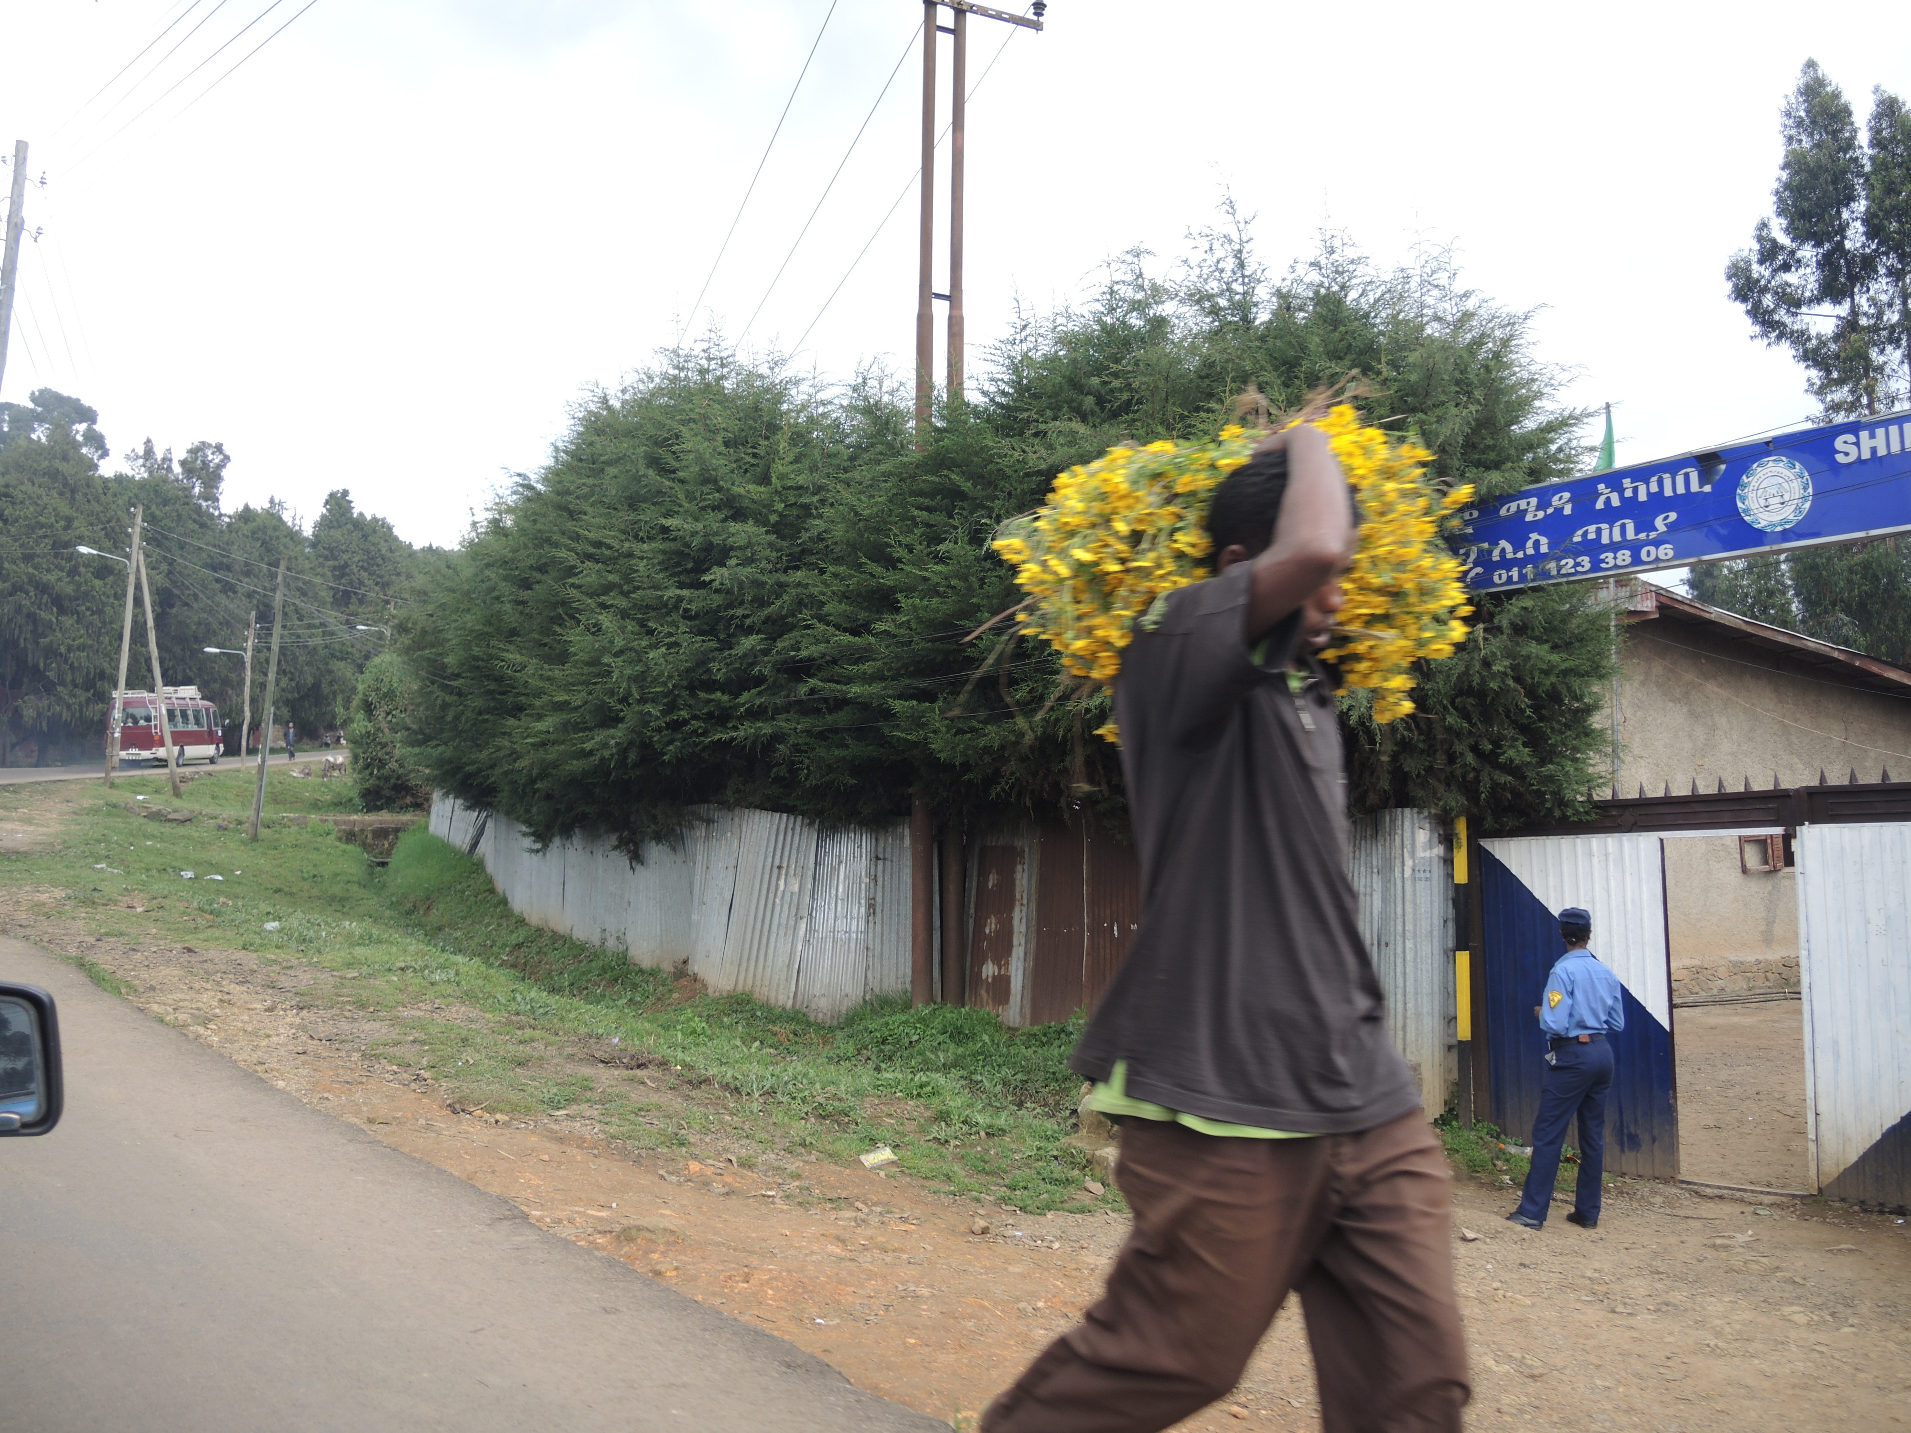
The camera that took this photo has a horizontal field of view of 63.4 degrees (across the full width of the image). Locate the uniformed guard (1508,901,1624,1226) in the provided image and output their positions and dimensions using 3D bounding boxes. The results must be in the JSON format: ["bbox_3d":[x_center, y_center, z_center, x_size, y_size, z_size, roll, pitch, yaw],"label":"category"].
[{"bbox_3d":[3.268,1.860,8.287,0.500,1.653,0.440,2,-7,-10],"label":"uniformed guard"}]

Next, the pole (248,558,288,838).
[{"bbox_3d":[-18.657,-0.502,42.005,0.220,7.651,0.220,6,-8,-24],"label":"pole"}]

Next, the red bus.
[{"bbox_3d":[-30.963,0.467,60.879,2.060,2.850,6.300,1,0,-6],"label":"red bus"}]

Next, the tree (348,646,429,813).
[{"bbox_3d":[-17.853,0.445,48.775,2.700,4.995,2.700,3,-7,-20],"label":"tree"}]

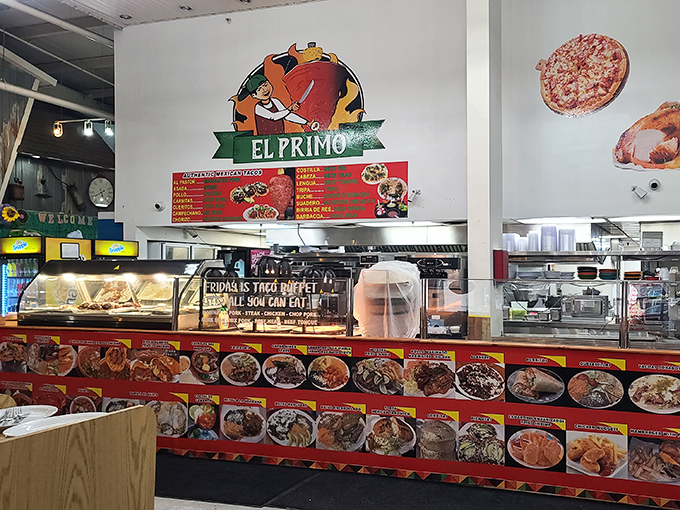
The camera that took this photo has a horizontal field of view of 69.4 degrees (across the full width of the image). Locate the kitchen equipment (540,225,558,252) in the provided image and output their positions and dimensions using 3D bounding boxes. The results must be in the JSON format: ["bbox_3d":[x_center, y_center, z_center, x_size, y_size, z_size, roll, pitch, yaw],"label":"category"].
[{"bbox_3d":[2.328,-0.179,5.450,0.183,0.297,0.183,0,0,14],"label":"kitchen equipment"}]

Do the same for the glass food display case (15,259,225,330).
[{"bbox_3d":[-2.040,0.325,4.588,1.560,0.620,0.740,0,0,14],"label":"glass food display case"}]

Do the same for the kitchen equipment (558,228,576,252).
[{"bbox_3d":[2.527,-0.156,5.450,0.183,0.253,0.183,0,0,14],"label":"kitchen equipment"}]

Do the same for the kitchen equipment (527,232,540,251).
[{"bbox_3d":[2.150,-0.144,5.450,0.128,0.222,0.128,0,0,14],"label":"kitchen equipment"}]

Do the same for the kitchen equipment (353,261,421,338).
[{"bbox_3d":[0.373,0.332,3.900,0.490,0.580,0.460,0,0,14],"label":"kitchen equipment"}]

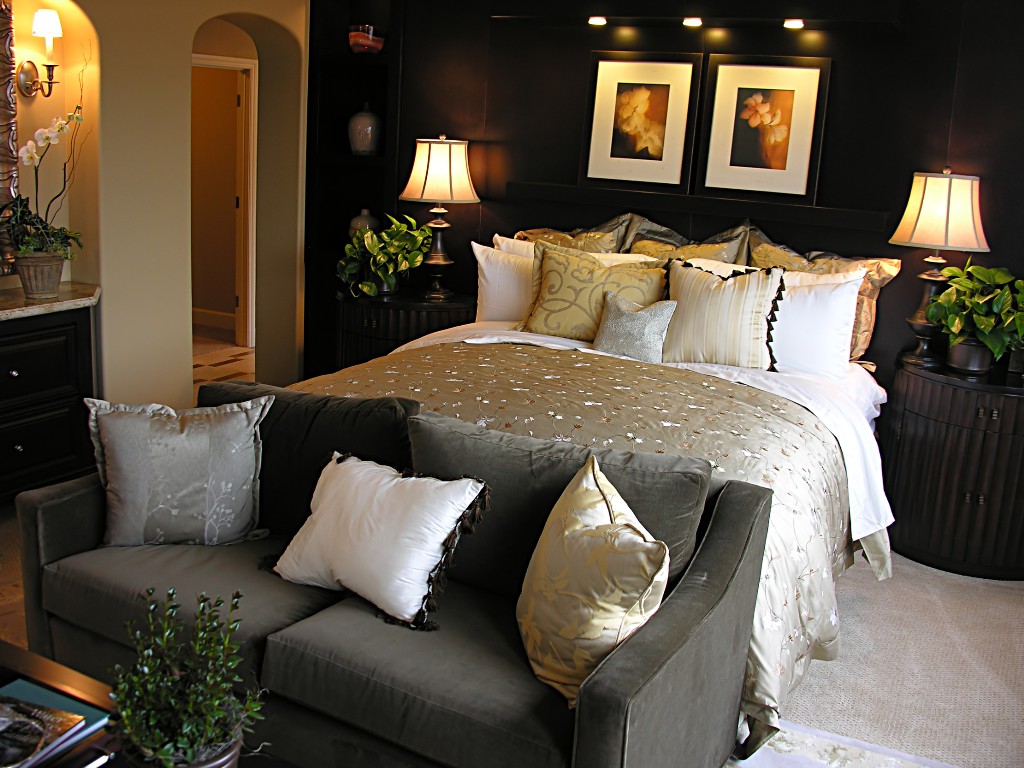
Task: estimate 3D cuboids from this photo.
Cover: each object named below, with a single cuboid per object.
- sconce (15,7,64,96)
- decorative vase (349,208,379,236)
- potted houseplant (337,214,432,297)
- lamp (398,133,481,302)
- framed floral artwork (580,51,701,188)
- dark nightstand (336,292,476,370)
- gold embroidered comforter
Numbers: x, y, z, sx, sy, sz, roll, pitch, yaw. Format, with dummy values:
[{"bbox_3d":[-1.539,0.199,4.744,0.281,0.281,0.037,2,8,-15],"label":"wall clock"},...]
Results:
[{"bbox_3d":[-1.981,-1.396,4.364,0.210,0.390,0.130,10,15,28],"label":"sconce"},{"bbox_3d":[-0.812,-0.837,5.734,0.190,0.260,0.190,10,15,28],"label":"decorative vase"},{"bbox_3d":[-0.650,-0.655,5.276,0.470,0.420,0.440,3,13,-1],"label":"potted houseplant"},{"bbox_3d":[-0.366,-0.809,5.114,0.410,0.780,0.410,3,13,-1],"label":"lamp"},{"bbox_3d":[0.570,-1.180,4.654,0.540,0.630,0.030,10,9,28],"label":"framed floral artwork"},{"bbox_3d":[-0.599,-0.077,5.325,0.870,0.760,0.500,10,15,28],"label":"dark nightstand"},{"bbox_3d":[0.086,0.341,3.636,2.160,0.680,1.420,10,15,28],"label":"gold embroidered comforter"}]

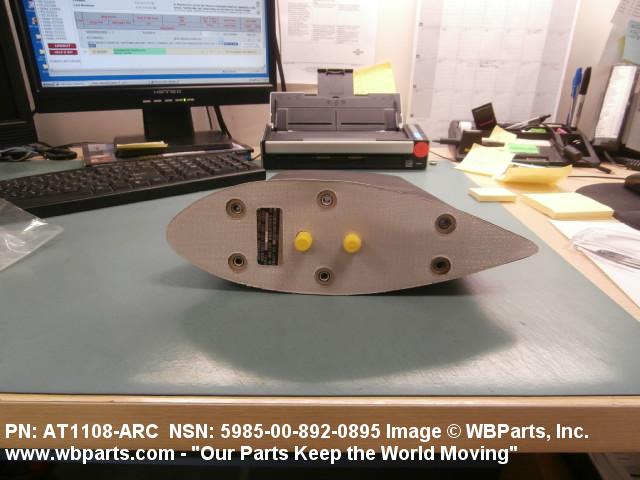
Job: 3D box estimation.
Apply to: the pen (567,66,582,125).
[{"bbox_3d":[0.479,-0.248,0.840,0.011,0.145,0.011,0,17,0],"label":"pen"}]

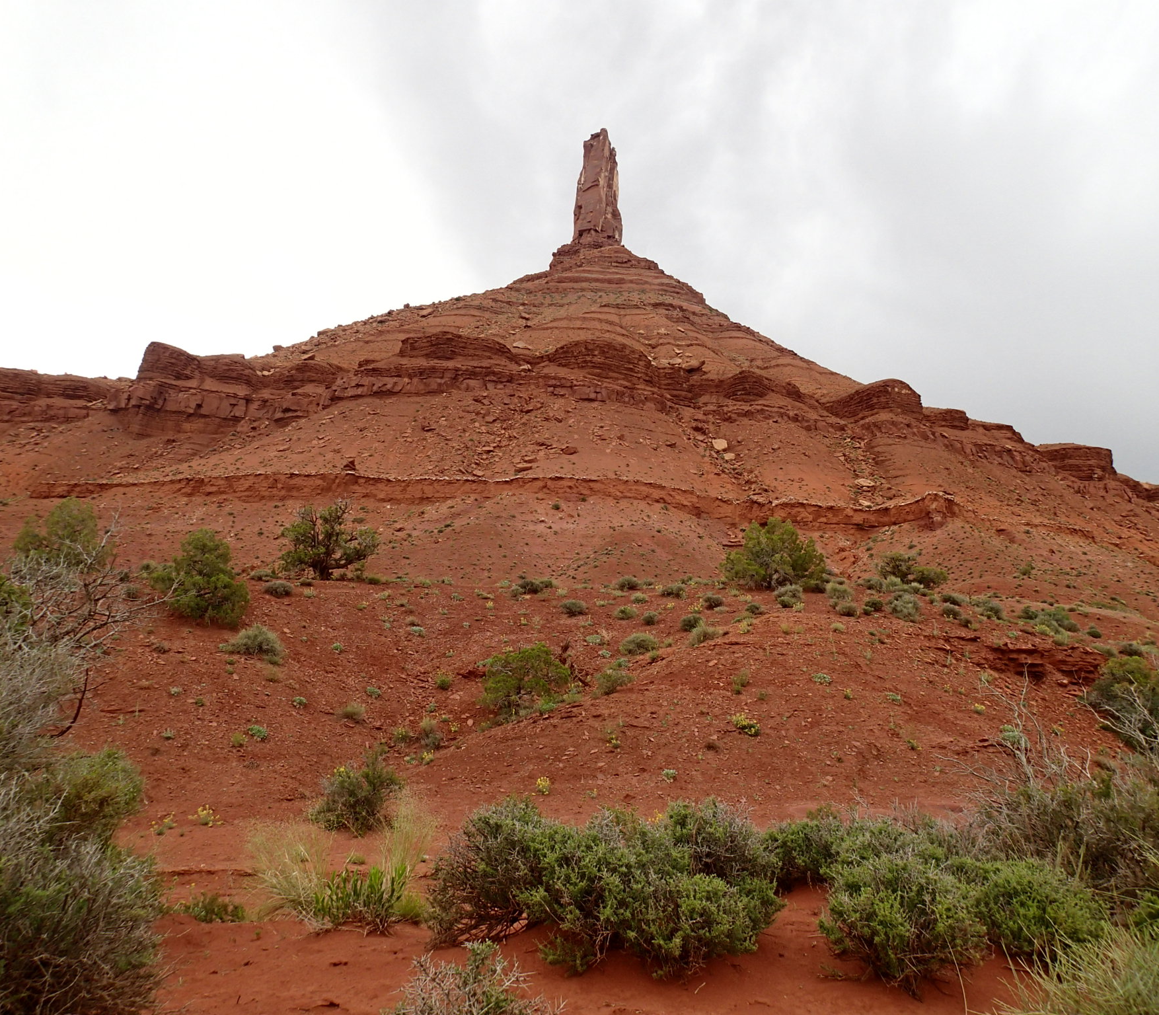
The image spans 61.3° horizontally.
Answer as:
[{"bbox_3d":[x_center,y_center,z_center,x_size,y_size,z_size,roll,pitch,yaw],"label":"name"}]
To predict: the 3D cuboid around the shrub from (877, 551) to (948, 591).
[{"bbox_3d":[9.819,1.882,29.000,2.102,1.138,1.471,0,-6,0],"label":"shrub"}]

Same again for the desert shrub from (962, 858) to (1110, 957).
[{"bbox_3d":[2.135,1.891,4.600,0.712,0.449,0.677,-2,-6,24],"label":"desert shrub"}]

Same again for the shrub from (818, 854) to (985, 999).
[{"bbox_3d":[1.405,1.811,4.250,0.726,0.546,0.690,-2,-6,18],"label":"shrub"}]

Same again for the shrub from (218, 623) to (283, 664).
[{"bbox_3d":[-5.533,2.285,16.500,1.125,0.647,0.900,0,-6,0],"label":"shrub"}]

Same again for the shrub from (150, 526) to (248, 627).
[{"bbox_3d":[-7.389,1.367,19.000,1.932,1.932,1.835,2,-6,-21],"label":"shrub"}]

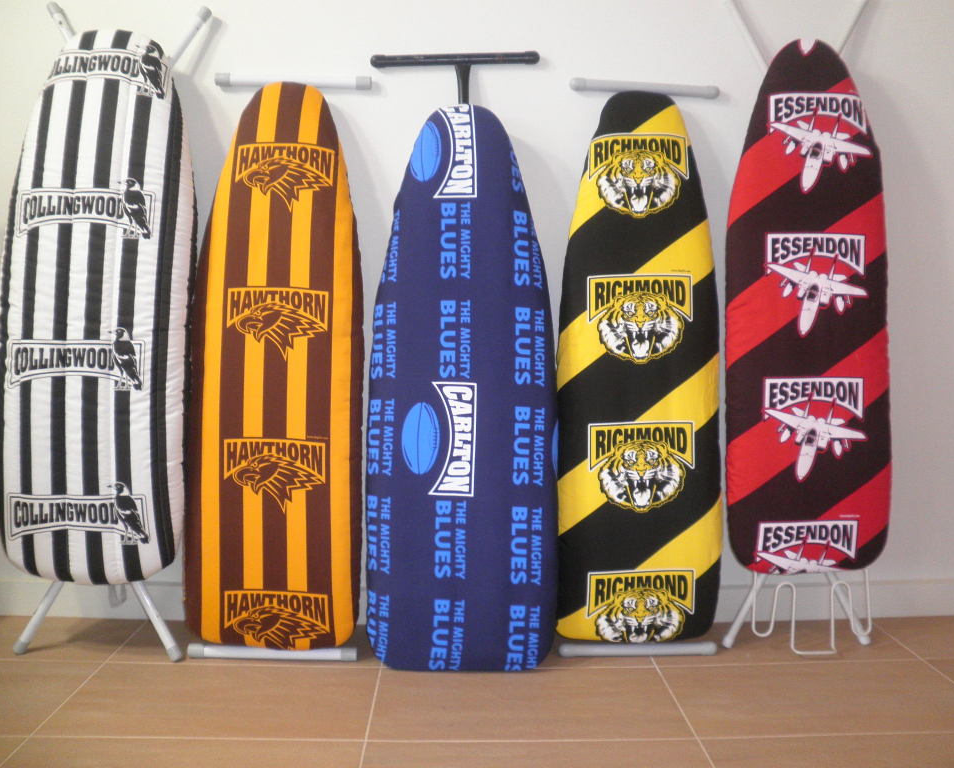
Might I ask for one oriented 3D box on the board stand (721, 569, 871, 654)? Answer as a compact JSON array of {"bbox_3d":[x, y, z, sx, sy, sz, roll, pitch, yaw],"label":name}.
[{"bbox_3d":[0.730,0.517,1.752,0.325,0.180,0.110,0,5,-1],"label":"board stand"}]

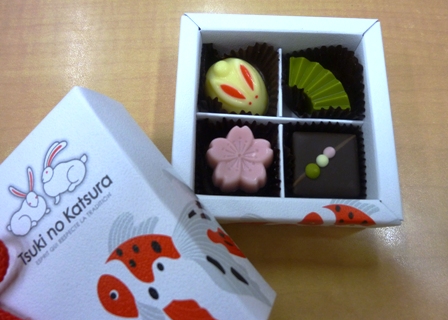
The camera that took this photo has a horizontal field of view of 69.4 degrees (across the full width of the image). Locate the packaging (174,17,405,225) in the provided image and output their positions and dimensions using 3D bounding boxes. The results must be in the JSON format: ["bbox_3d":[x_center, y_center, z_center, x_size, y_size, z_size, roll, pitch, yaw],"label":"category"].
[{"bbox_3d":[0.023,-0.016,0.144,0.085,0.034,0.085,1,76,-1],"label":"packaging"}]

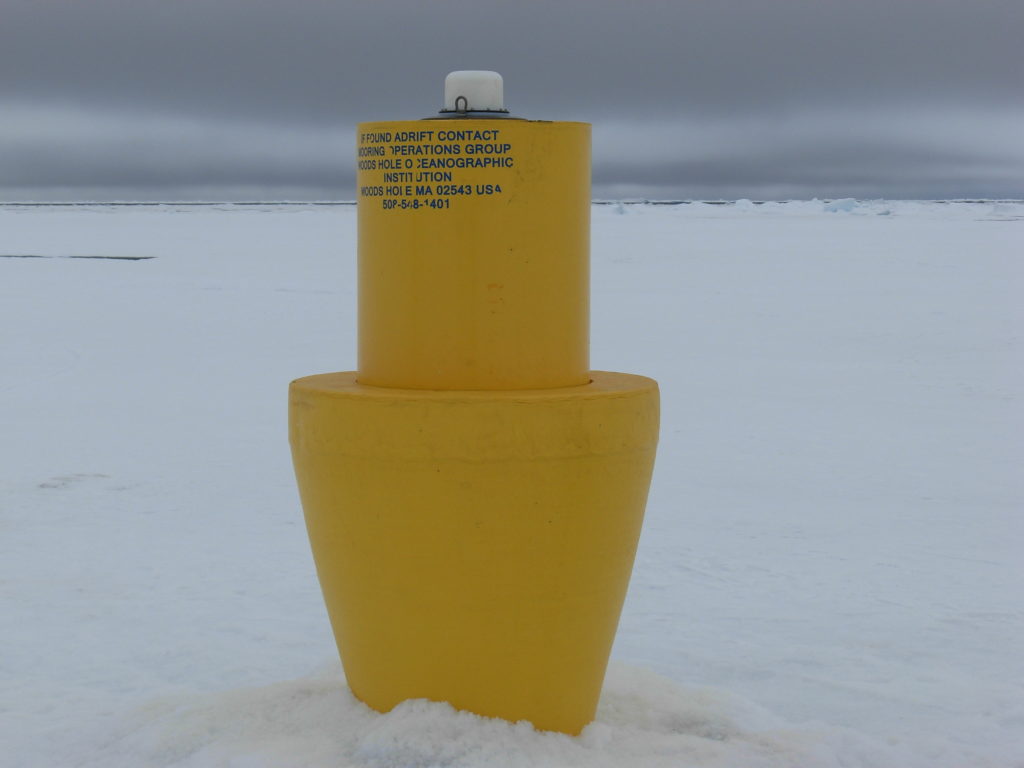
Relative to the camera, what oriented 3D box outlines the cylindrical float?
[{"bbox_3d":[-0.075,0.043,4.930,0.750,1.350,0.750,0,4,0],"label":"cylindrical float"}]

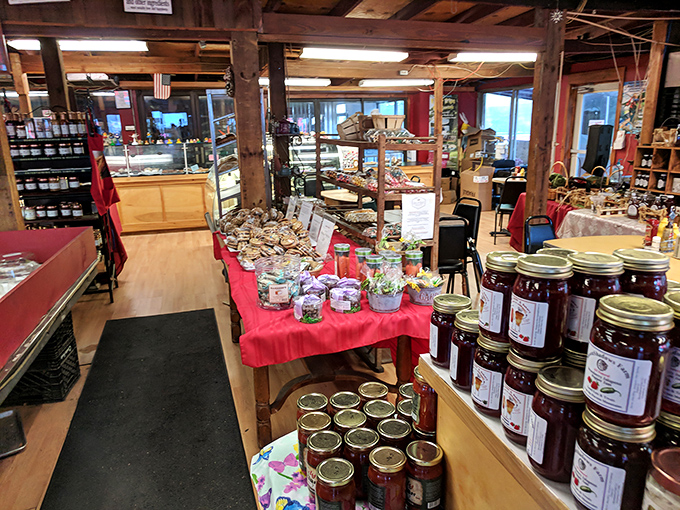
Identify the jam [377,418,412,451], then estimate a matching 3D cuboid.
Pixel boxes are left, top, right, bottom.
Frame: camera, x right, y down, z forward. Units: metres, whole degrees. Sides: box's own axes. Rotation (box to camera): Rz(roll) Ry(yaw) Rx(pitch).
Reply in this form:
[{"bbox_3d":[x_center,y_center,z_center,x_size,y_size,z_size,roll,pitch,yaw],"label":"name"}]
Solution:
[{"bbox_3d":[0.120,0.441,1.130,0.078,0.130,0.078,-1,16,0],"label":"jam"}]

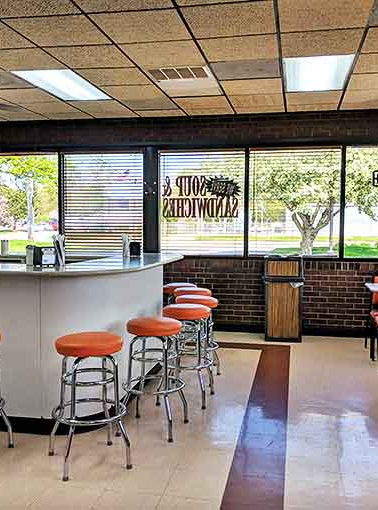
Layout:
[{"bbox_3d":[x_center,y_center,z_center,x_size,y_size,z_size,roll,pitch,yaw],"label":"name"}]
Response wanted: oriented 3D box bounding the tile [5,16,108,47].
[{"bbox_3d":[-0.907,-1.587,3.747,0.600,0.025,0.600,1,4,11],"label":"tile"}]

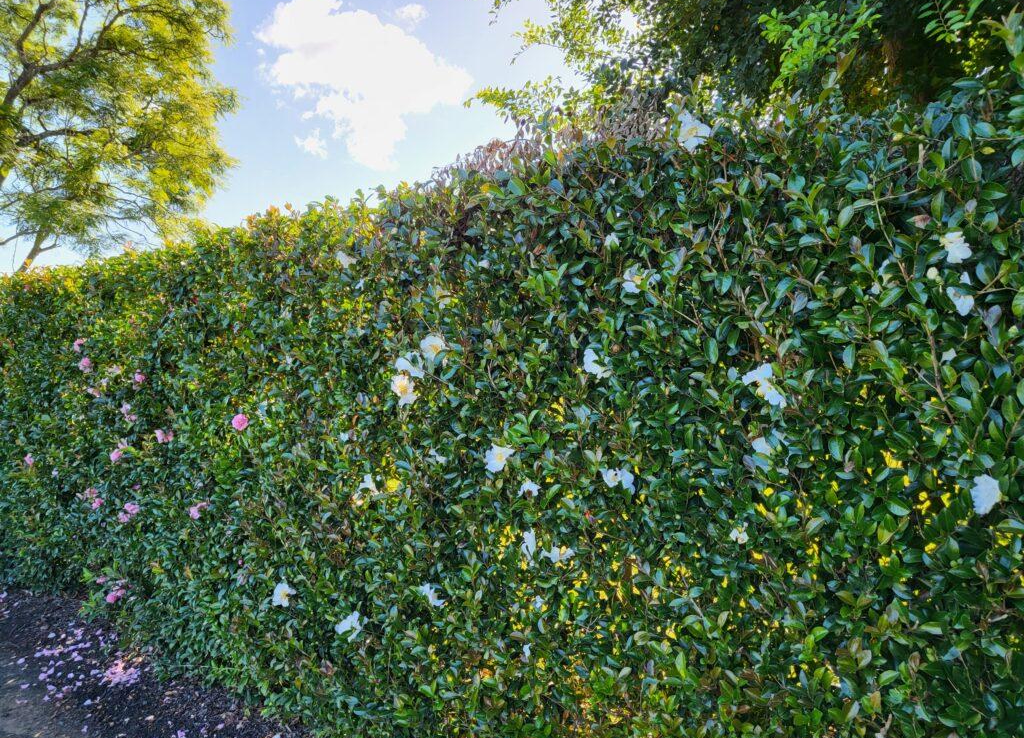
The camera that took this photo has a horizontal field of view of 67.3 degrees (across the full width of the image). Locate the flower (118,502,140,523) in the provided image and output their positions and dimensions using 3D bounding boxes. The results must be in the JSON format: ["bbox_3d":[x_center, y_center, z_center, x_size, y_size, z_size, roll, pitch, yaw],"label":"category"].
[{"bbox_3d":[-1.708,0.639,3.426,0.090,0.090,0.050,0,0,15],"label":"flower"}]

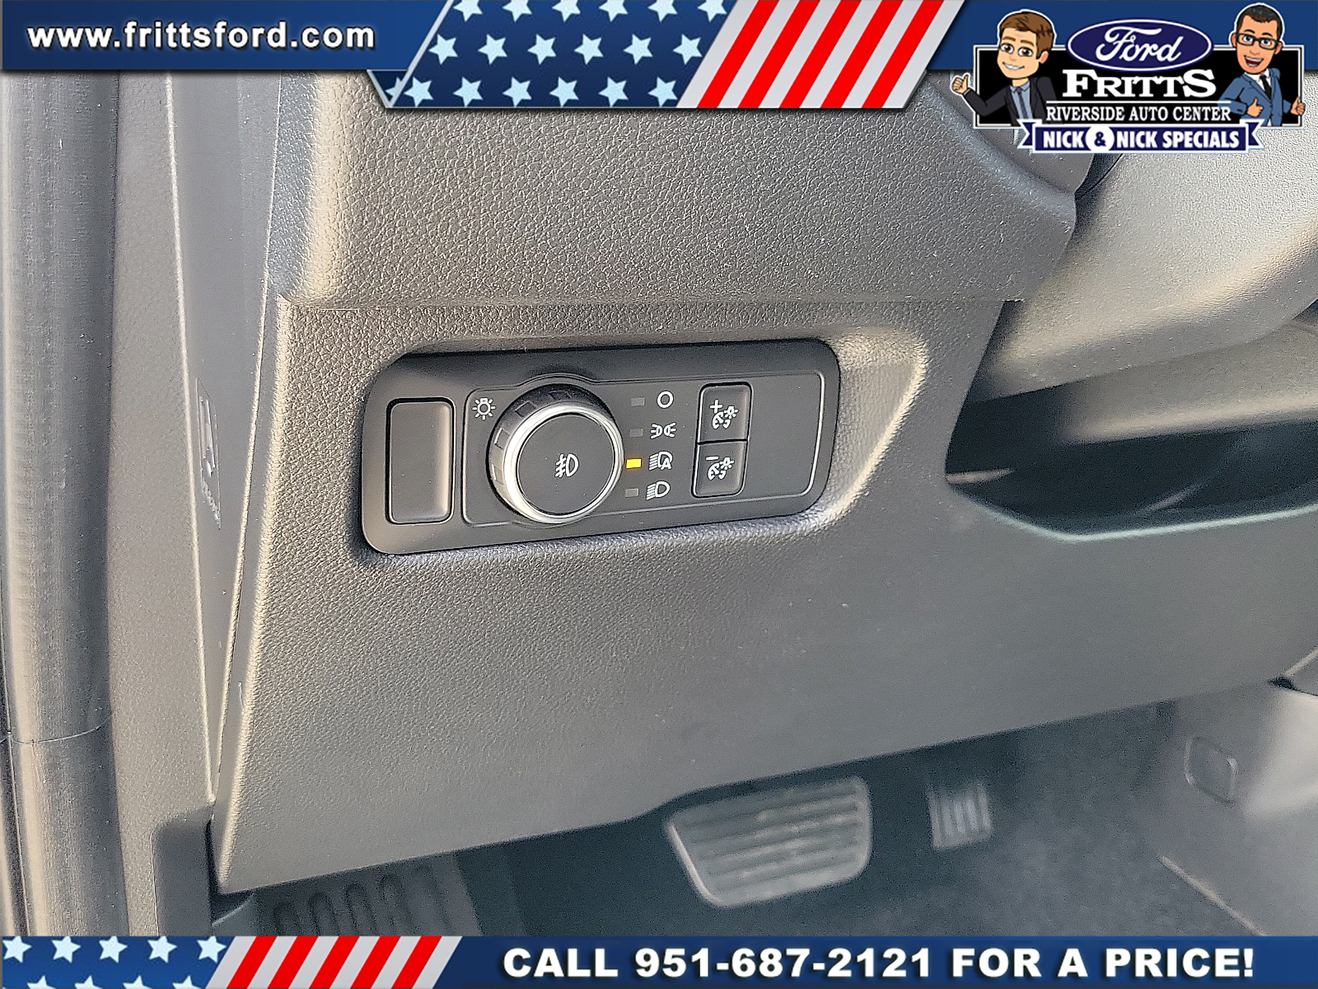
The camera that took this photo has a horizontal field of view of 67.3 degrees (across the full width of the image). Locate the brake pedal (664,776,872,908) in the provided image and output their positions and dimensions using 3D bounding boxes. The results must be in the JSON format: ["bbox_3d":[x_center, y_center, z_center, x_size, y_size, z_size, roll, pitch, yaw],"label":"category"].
[{"bbox_3d":[0.064,0.207,0.593,0.126,0.058,0.025,-3,-11,-20],"label":"brake pedal"}]

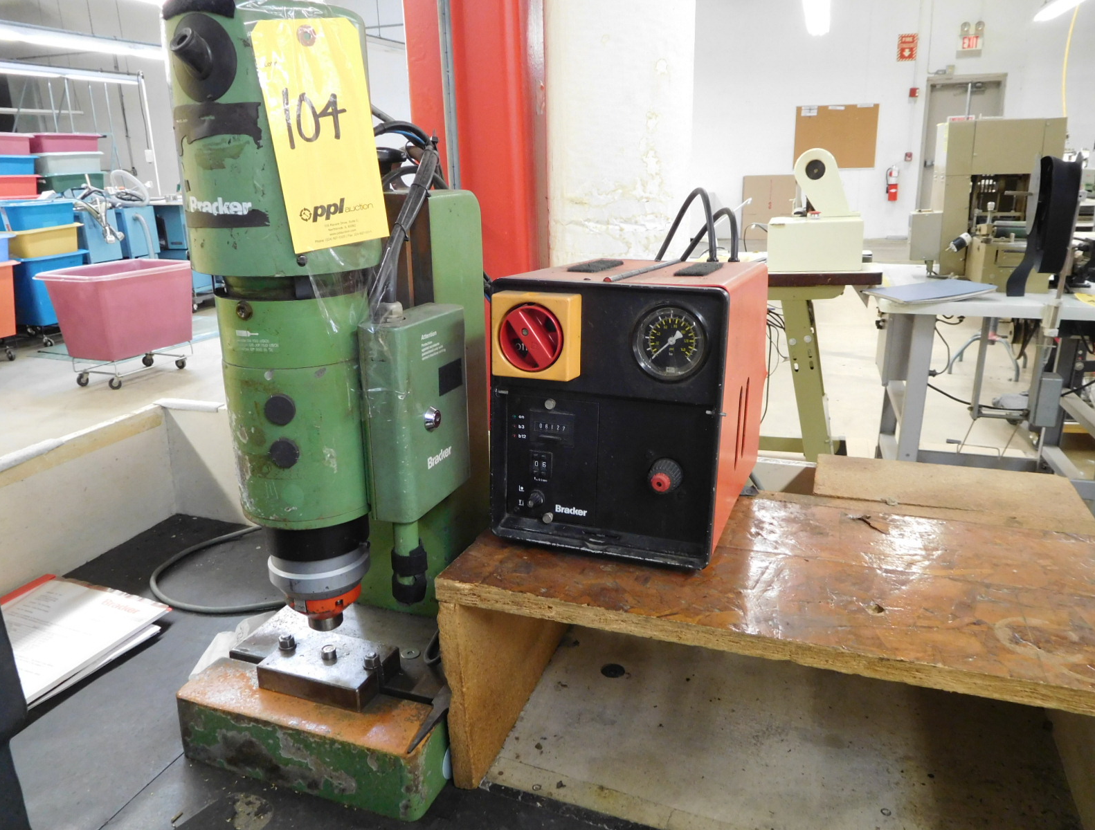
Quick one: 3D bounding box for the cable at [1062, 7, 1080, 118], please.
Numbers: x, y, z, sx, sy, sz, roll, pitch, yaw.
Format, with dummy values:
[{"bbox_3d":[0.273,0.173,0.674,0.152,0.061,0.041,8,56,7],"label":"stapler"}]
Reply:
[{"bbox_3d":[3.013,-2.028,4.600,0.100,0.700,0.060,4,19,17],"label":"cable"}]

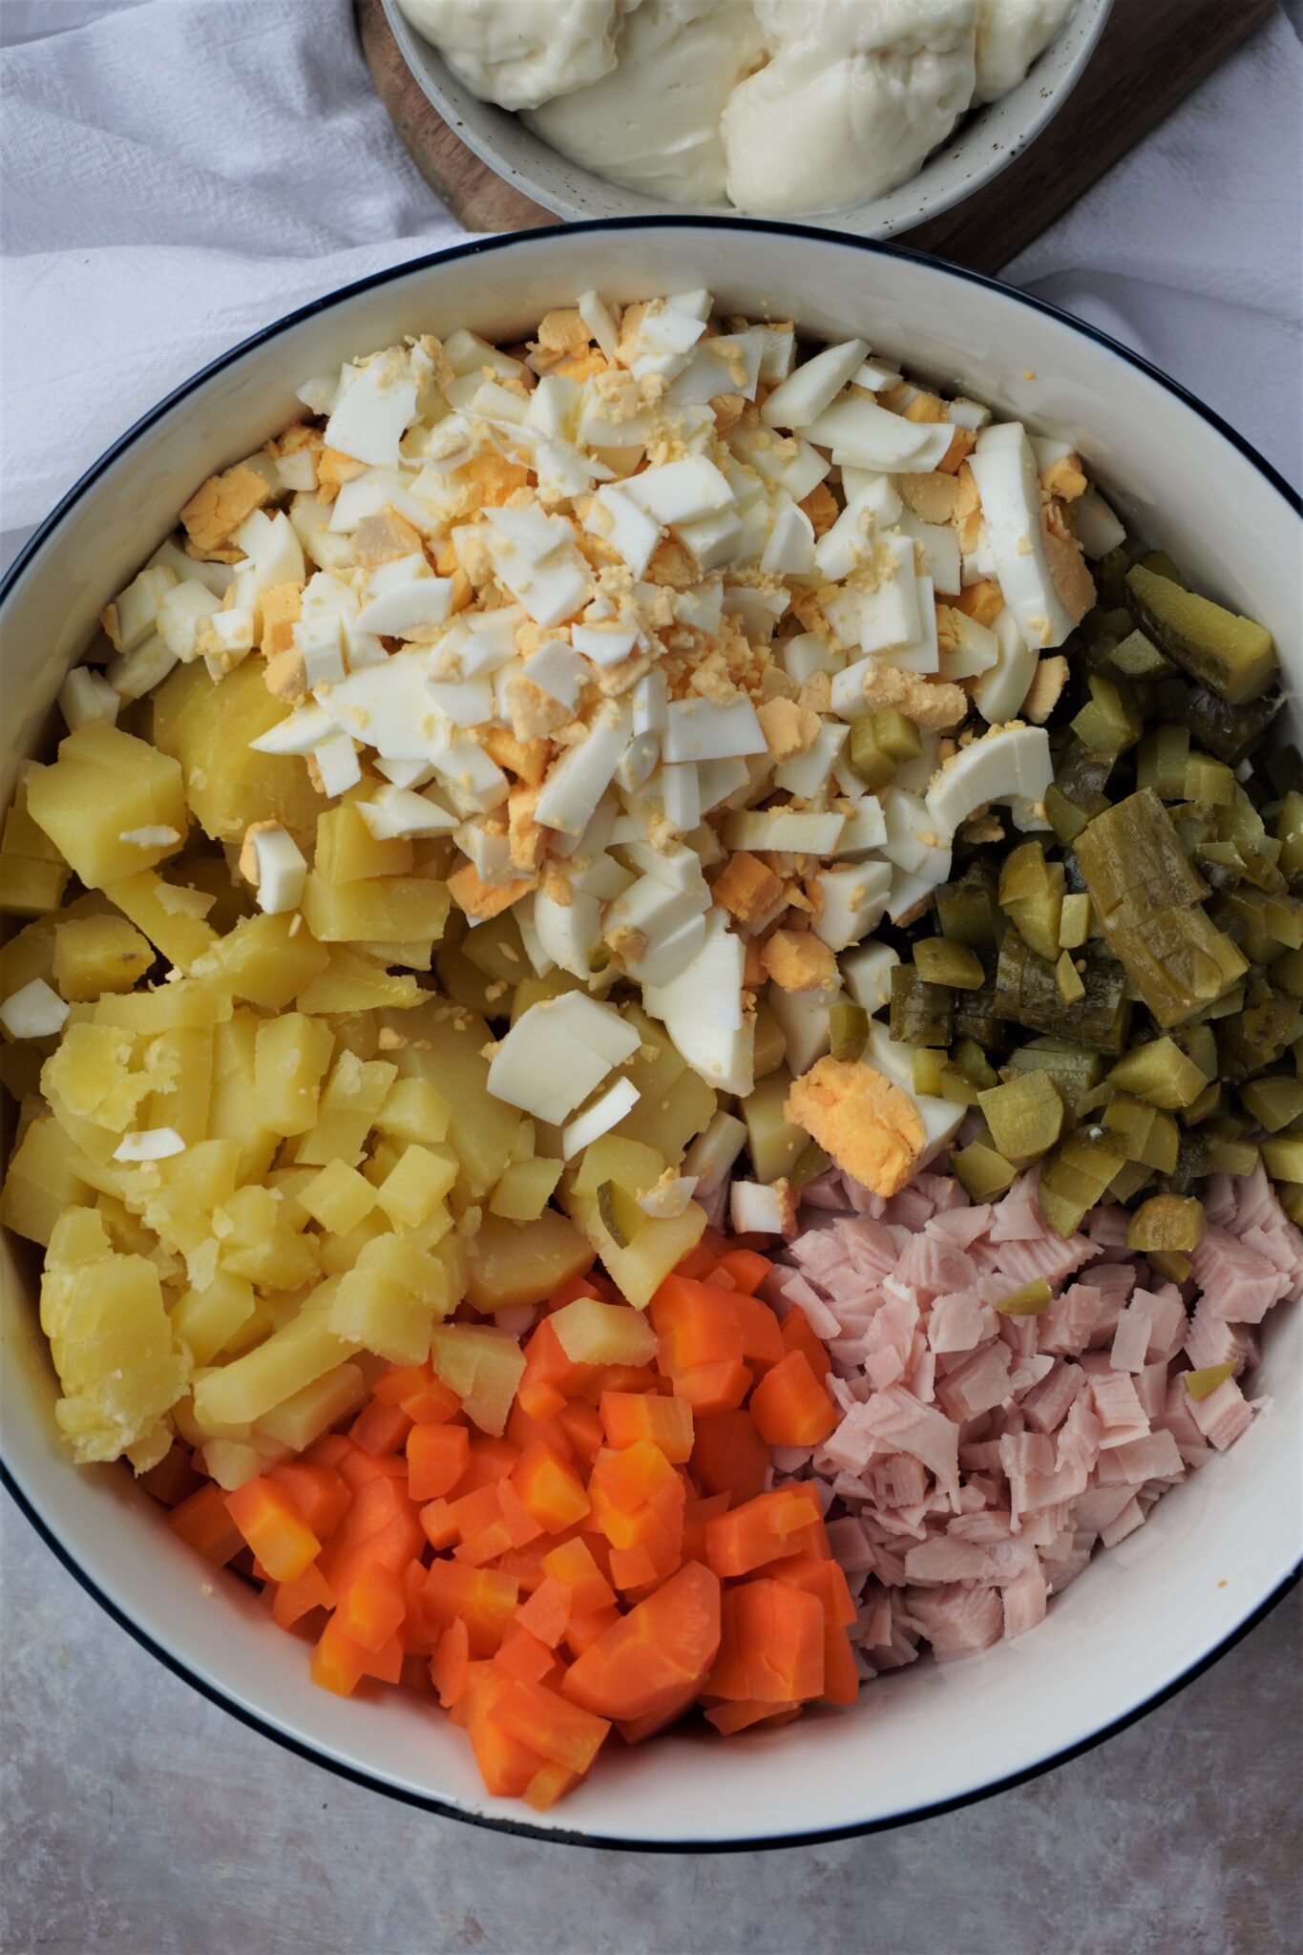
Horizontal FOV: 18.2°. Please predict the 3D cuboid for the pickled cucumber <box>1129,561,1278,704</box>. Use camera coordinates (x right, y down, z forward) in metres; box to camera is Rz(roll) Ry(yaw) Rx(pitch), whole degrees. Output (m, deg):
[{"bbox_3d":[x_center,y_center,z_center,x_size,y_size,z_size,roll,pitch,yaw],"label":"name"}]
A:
[{"bbox_3d":[0.094,-0.060,0.700,0.029,0.013,0.015,37,90,15],"label":"pickled cucumber"}]

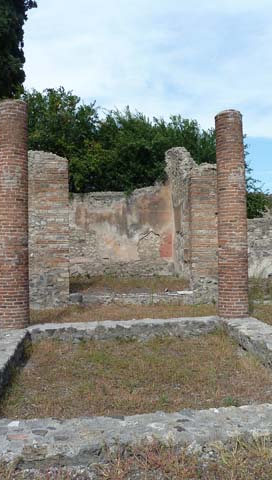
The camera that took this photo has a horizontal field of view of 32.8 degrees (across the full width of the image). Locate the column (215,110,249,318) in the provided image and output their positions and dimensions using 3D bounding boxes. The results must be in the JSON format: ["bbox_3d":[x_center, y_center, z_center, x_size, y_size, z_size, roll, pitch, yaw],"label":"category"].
[{"bbox_3d":[1.684,-0.446,8.195,0.515,3.570,0.515,-1,-1,-7],"label":"column"}]

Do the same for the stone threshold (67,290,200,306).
[{"bbox_3d":[-0.091,1.384,10.742,2.889,0.240,0.500,-1,-1,-7],"label":"stone threshold"}]

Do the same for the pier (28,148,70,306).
[{"bbox_3d":[-1.984,-0.204,10.556,0.955,3.498,0.500,-1,-1,-7],"label":"pier"}]

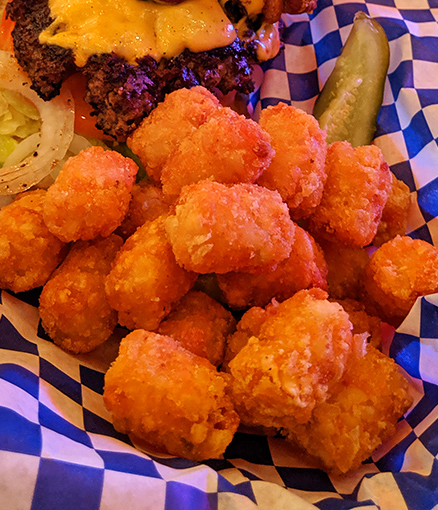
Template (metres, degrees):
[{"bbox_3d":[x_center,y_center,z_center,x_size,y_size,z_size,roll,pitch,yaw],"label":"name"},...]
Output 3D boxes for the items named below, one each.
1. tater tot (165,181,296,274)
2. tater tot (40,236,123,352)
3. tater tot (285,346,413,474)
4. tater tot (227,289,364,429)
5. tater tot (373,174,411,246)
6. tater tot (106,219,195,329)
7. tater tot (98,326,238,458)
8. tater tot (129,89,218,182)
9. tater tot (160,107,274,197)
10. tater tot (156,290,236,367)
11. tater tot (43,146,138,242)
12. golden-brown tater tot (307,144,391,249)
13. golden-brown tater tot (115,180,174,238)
[{"bbox_3d":[0.003,-0.008,0.150,0.036,0.024,0.025,6,48,12],"label":"tater tot"},{"bbox_3d":[-0.051,0.015,0.200,0.027,0.027,0.041,9,45,8],"label":"tater tot"},{"bbox_3d":[0.041,0.049,0.168,0.038,0.028,0.028,-39,57,-10],"label":"tater tot"},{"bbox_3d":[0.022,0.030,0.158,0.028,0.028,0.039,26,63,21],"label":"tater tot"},{"bbox_3d":[0.065,-0.018,0.215,0.026,0.026,0.035,7,69,6],"label":"tater tot"},{"bbox_3d":[-0.024,0.006,0.186,0.026,0.026,0.039,20,69,17],"label":"tater tot"},{"bbox_3d":[-0.015,0.044,0.168,0.041,0.028,0.028,27,53,18],"label":"tater tot"},{"bbox_3d":[-0.017,-0.046,0.207,0.039,0.028,0.028,-42,59,-17],"label":"tater tot"},{"bbox_3d":[0.000,-0.032,0.168,0.035,0.024,0.024,-34,56,-14],"label":"tater tot"},{"bbox_3d":[-0.009,0.023,0.149,0.032,0.024,0.024,4,48,10],"label":"tater tot"},{"bbox_3d":[-0.039,-0.019,0.163,0.022,0.022,0.029,37,73,28],"label":"tater tot"},{"bbox_3d":[0.049,-0.023,0.199,0.027,0.027,0.040,16,75,14],"label":"golden-brown tater tot"},{"bbox_3d":[-0.025,-0.012,0.177,0.024,0.024,0.033,23,57,20],"label":"golden-brown tater tot"}]

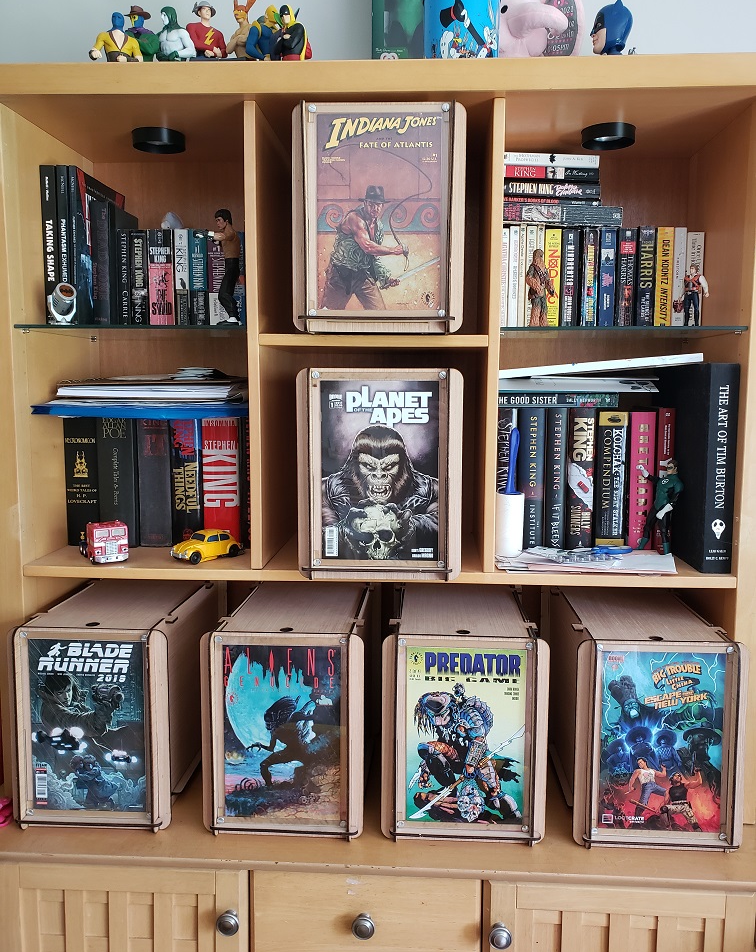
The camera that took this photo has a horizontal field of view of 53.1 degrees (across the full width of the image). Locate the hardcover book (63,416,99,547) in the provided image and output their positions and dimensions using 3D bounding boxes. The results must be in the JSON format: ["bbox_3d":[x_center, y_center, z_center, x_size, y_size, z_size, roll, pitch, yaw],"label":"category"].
[{"bbox_3d":[-0.513,-0.002,1.408,0.061,0.237,0.157,1,7,3],"label":"hardcover book"}]

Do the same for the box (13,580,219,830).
[{"bbox_3d":[-0.413,0.357,1.278,0.238,0.306,0.352,1,6,3],"label":"box"}]

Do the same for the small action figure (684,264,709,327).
[{"bbox_3d":[0.477,-0.271,1.147,0.044,0.095,0.028,2,7,15],"label":"small action figure"}]

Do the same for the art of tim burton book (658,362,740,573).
[{"bbox_3d":[0.516,-0.022,1.246,0.041,0.312,0.245,1,6,3],"label":"art of tim burton book"}]

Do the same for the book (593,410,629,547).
[{"bbox_3d":[0.393,0.007,1.338,0.047,0.240,0.160,1,6,3],"label":"book"}]

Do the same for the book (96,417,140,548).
[{"bbox_3d":[-0.449,-0.001,1.401,0.068,0.238,0.160,1,7,3],"label":"book"}]

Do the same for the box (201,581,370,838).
[{"bbox_3d":[-0.135,0.360,1.252,0.236,0.311,0.335,1,6,2],"label":"box"}]

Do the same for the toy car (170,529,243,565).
[{"bbox_3d":[-0.274,0.109,1.219,0.117,0.048,0.053,-6,9,-43],"label":"toy car"}]

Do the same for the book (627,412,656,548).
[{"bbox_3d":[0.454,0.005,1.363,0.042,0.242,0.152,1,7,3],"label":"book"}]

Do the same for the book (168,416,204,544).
[{"bbox_3d":[-0.326,-0.007,1.387,0.055,0.241,0.162,1,6,3],"label":"book"}]

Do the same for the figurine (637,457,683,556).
[{"bbox_3d":[0.457,0.054,1.228,0.056,0.164,0.050,4,7,33],"label":"figurine"}]

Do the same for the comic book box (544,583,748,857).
[{"bbox_3d":[0.405,0.360,1.233,0.233,0.303,0.355,1,7,4],"label":"comic book box"}]

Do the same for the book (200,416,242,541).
[{"bbox_3d":[-0.265,-0.006,1.384,0.064,0.241,0.162,1,6,3],"label":"book"}]

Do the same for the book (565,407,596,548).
[{"bbox_3d":[0.342,0.005,1.340,0.044,0.243,0.160,1,6,3],"label":"book"}]

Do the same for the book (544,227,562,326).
[{"bbox_3d":[0.292,-0.323,1.304,0.027,0.174,0.107,1,6,3],"label":"book"}]

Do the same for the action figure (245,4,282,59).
[{"bbox_3d":[-0.165,-0.627,1.102,0.050,0.109,0.045,-4,8,-34],"label":"action figure"}]

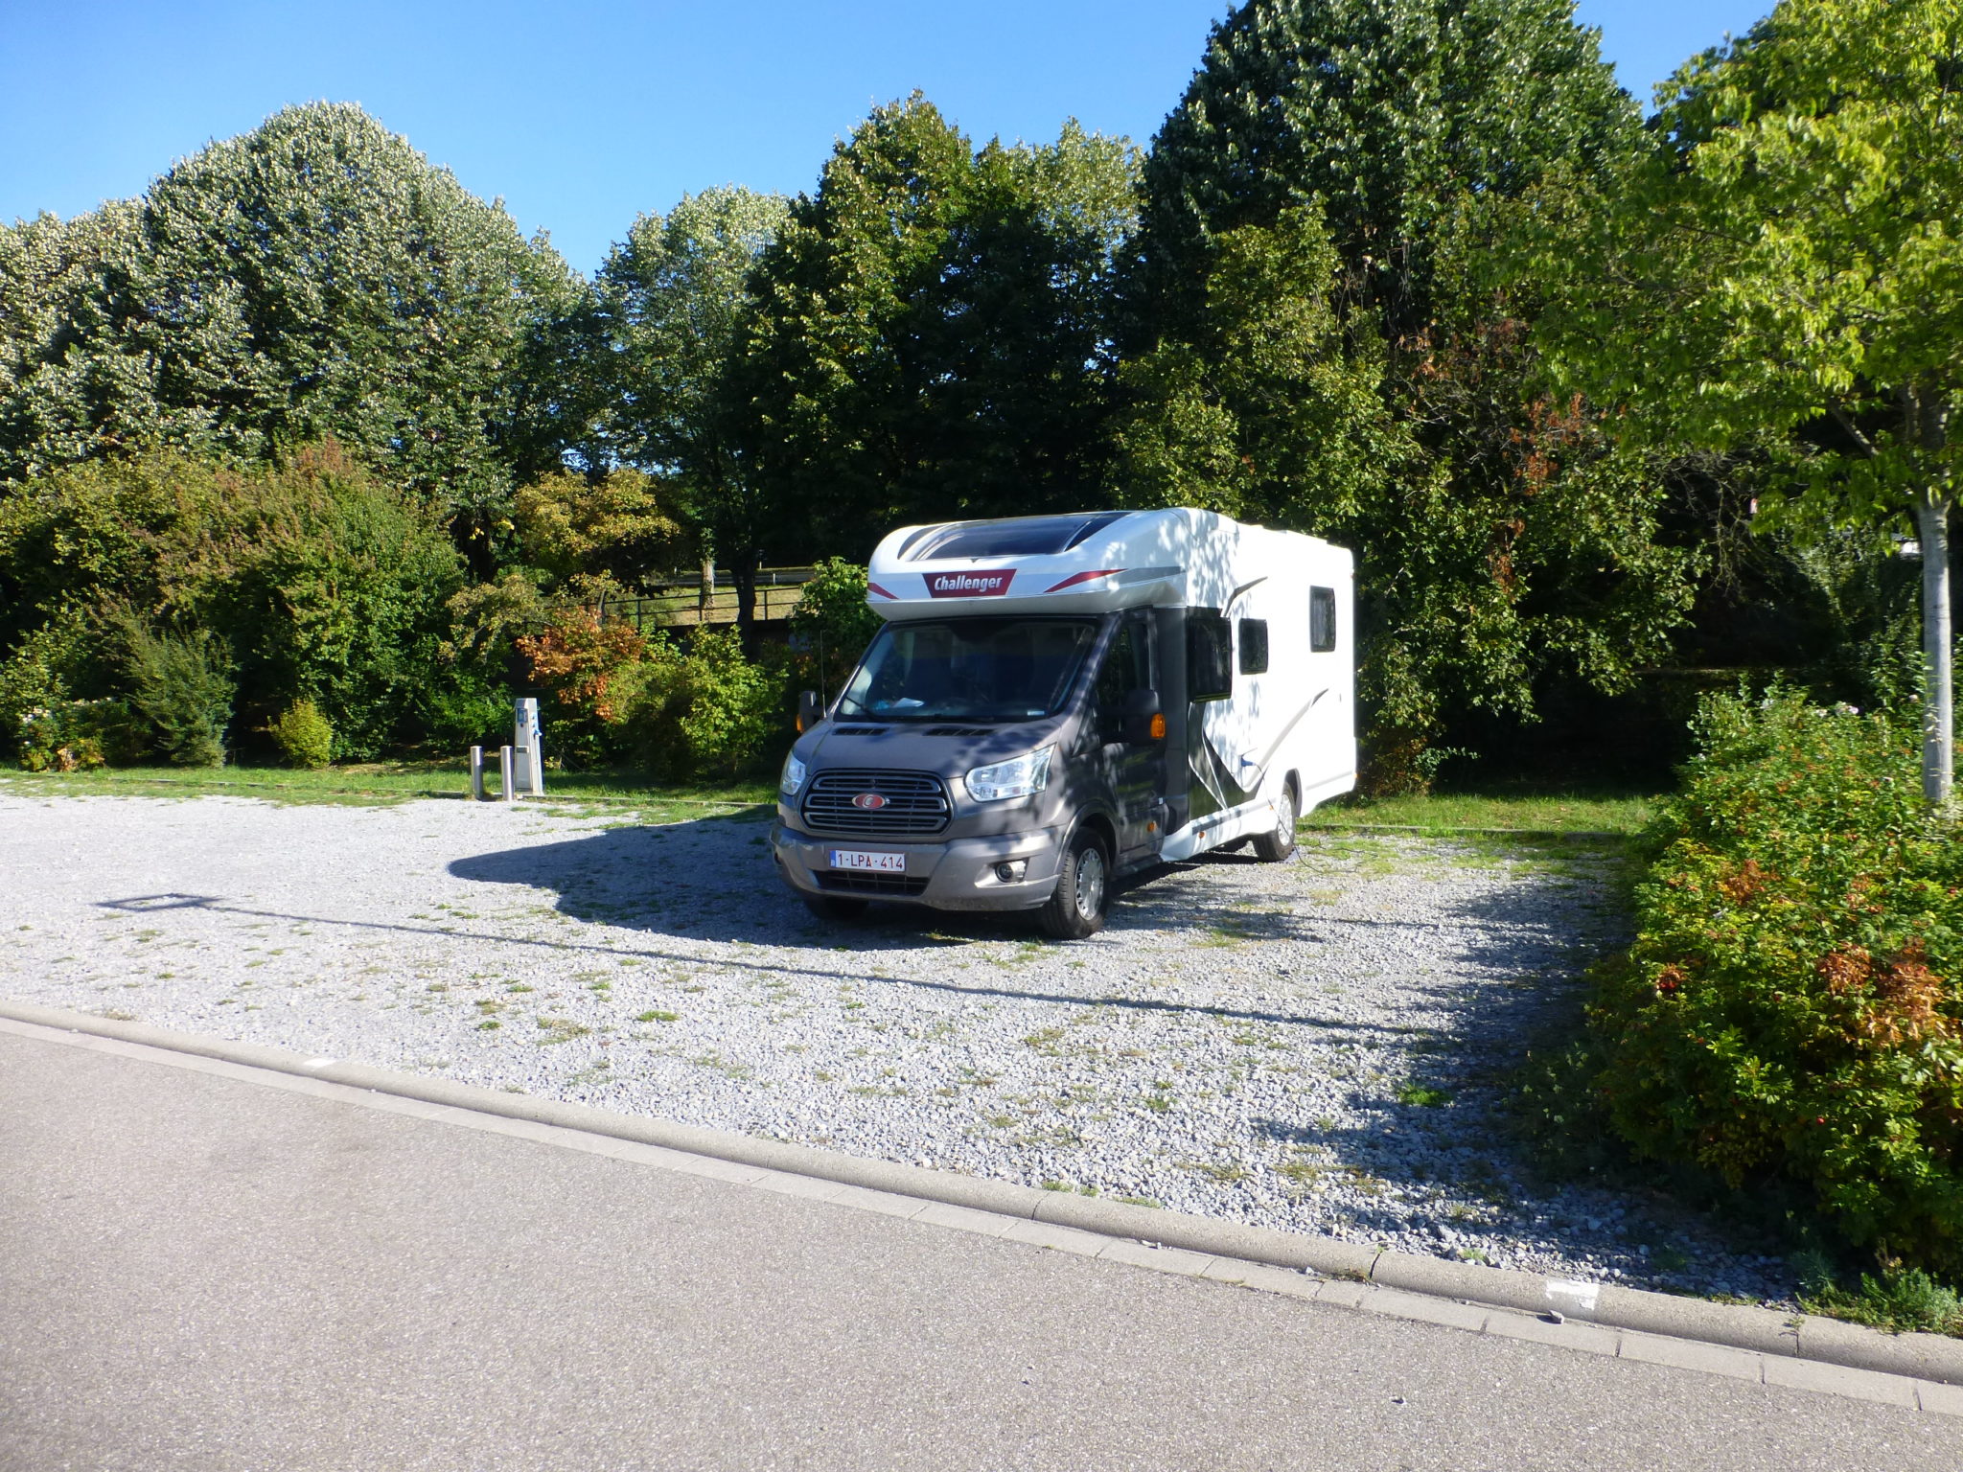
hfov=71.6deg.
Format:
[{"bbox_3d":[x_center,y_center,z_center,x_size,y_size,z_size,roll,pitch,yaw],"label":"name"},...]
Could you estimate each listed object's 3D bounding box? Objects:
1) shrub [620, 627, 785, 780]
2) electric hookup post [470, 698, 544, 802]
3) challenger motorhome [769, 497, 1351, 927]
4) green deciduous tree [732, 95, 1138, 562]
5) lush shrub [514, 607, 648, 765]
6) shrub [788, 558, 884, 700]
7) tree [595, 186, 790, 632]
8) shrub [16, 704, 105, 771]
[{"bbox_3d":[-4.699,-0.619,22.634,2.600,2.600,2.300,-2,3,-12],"label":"shrub"},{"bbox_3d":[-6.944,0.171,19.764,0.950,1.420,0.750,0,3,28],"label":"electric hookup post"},{"bbox_3d":[0.993,-0.302,10.992,2.400,2.880,6.950,0,3,29],"label":"challenger motorhome"},{"bbox_3d":[-1.308,-7.115,30.630,8.800,13.600,8.000,-1,3,-2],"label":"green deciduous tree"},{"bbox_3d":[-7.229,-0.925,24.420,2.400,2.950,2.300,-2,3,-16],"label":"lush shrub"},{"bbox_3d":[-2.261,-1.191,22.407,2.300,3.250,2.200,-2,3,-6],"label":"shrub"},{"bbox_3d":[-8.087,-7.909,37.599,6.600,13.800,6.400,-2,3,-12],"label":"tree"},{"bbox_3d":[-19.639,0.015,28.964,1.500,1.400,1.300,-3,4,-34],"label":"shrub"}]

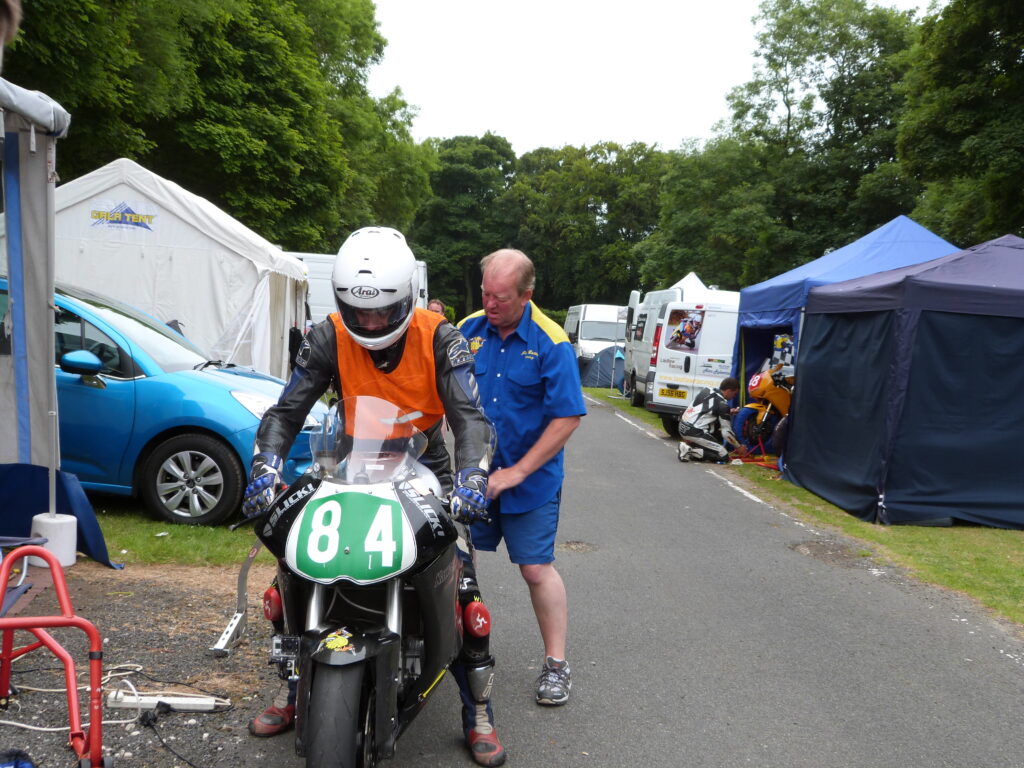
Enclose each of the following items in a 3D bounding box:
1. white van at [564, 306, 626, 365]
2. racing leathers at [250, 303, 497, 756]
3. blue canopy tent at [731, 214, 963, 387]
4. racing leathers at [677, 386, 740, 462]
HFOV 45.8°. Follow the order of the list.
[{"bbox_3d":[3.182,-1.399,41.170,2.000,2.500,5.400,3,2,-3],"label":"white van"},{"bbox_3d":[-0.426,0.456,4.004,0.760,1.380,0.800,4,3,10],"label":"racing leathers"},{"bbox_3d":[4.756,-0.527,15.280,3.000,3.160,3.000,3,2,-3],"label":"blue canopy tent"},{"bbox_3d":[2.397,0.487,14.779,0.700,0.920,0.520,2,3,-18],"label":"racing leathers"}]

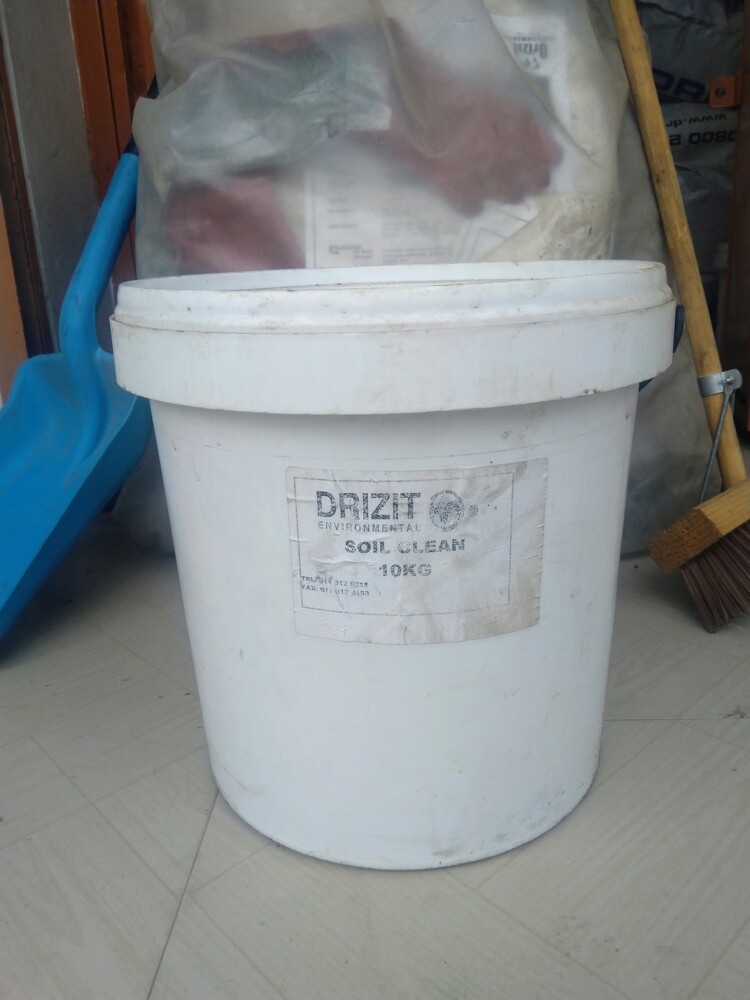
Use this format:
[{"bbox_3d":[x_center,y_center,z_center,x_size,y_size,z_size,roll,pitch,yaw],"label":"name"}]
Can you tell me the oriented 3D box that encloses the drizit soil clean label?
[{"bbox_3d":[0.024,0.029,0.406,0.135,0.098,0.017,-2,21,-3],"label":"drizit soil clean label"}]

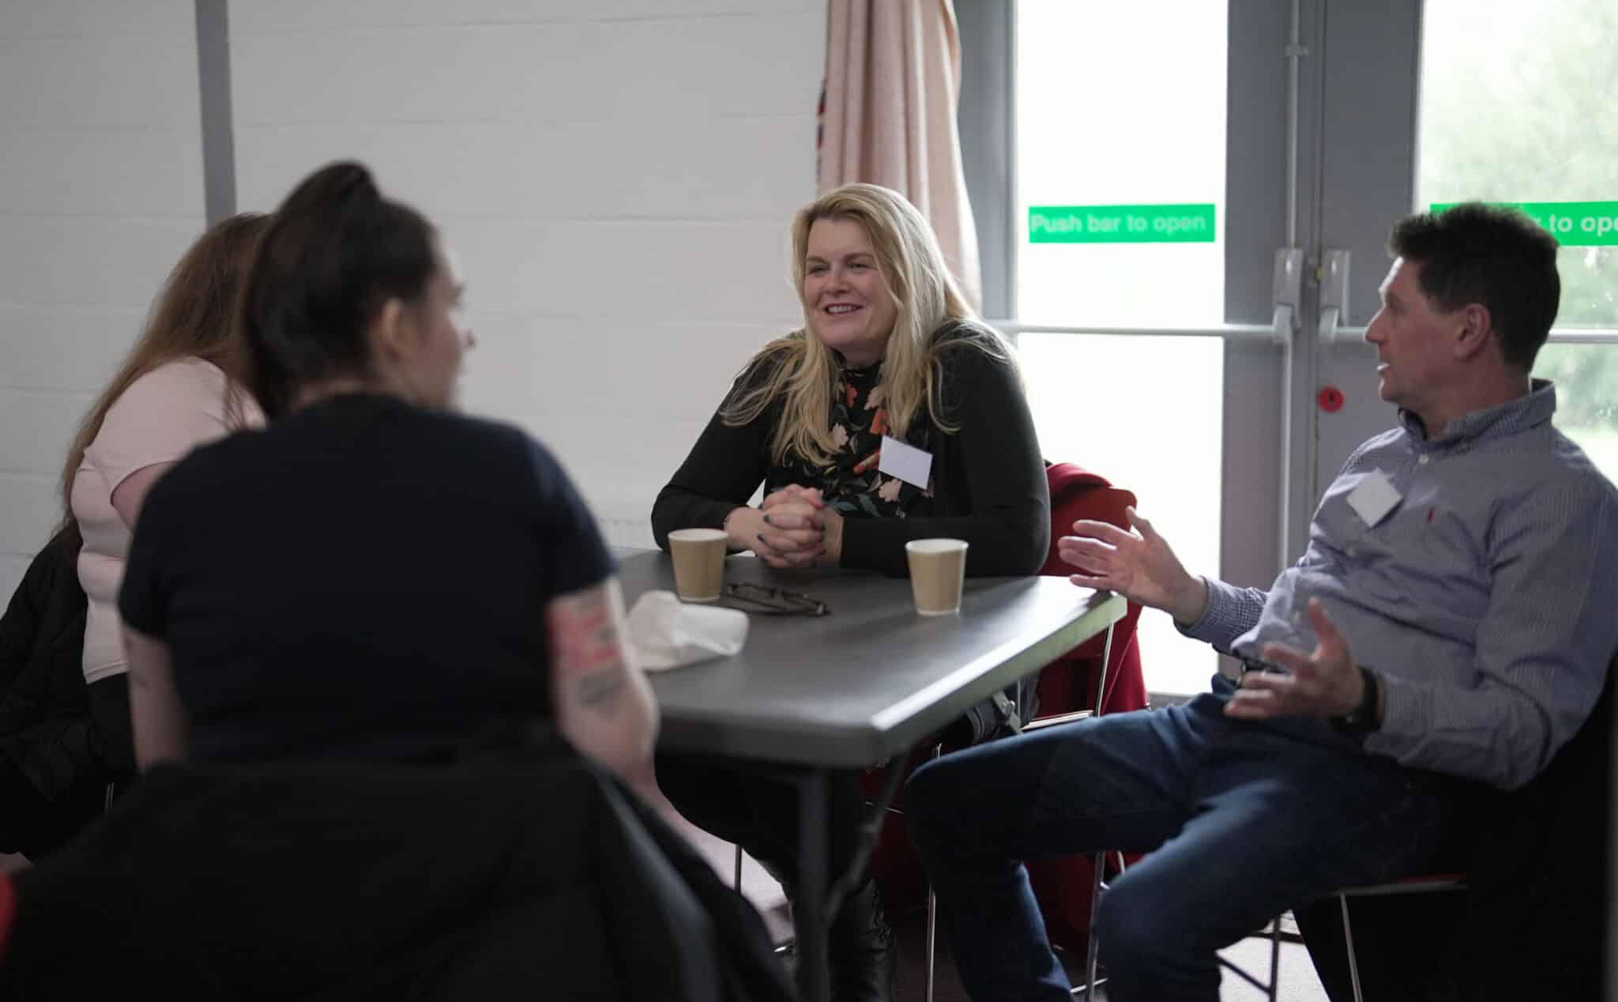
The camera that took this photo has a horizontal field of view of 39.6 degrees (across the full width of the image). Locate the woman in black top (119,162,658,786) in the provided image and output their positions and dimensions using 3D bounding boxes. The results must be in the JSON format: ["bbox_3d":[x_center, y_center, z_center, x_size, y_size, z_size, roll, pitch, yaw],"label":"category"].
[{"bbox_3d":[-0.329,0.315,2.329,0.500,1.325,0.720,1,9,12],"label":"woman in black top"}]

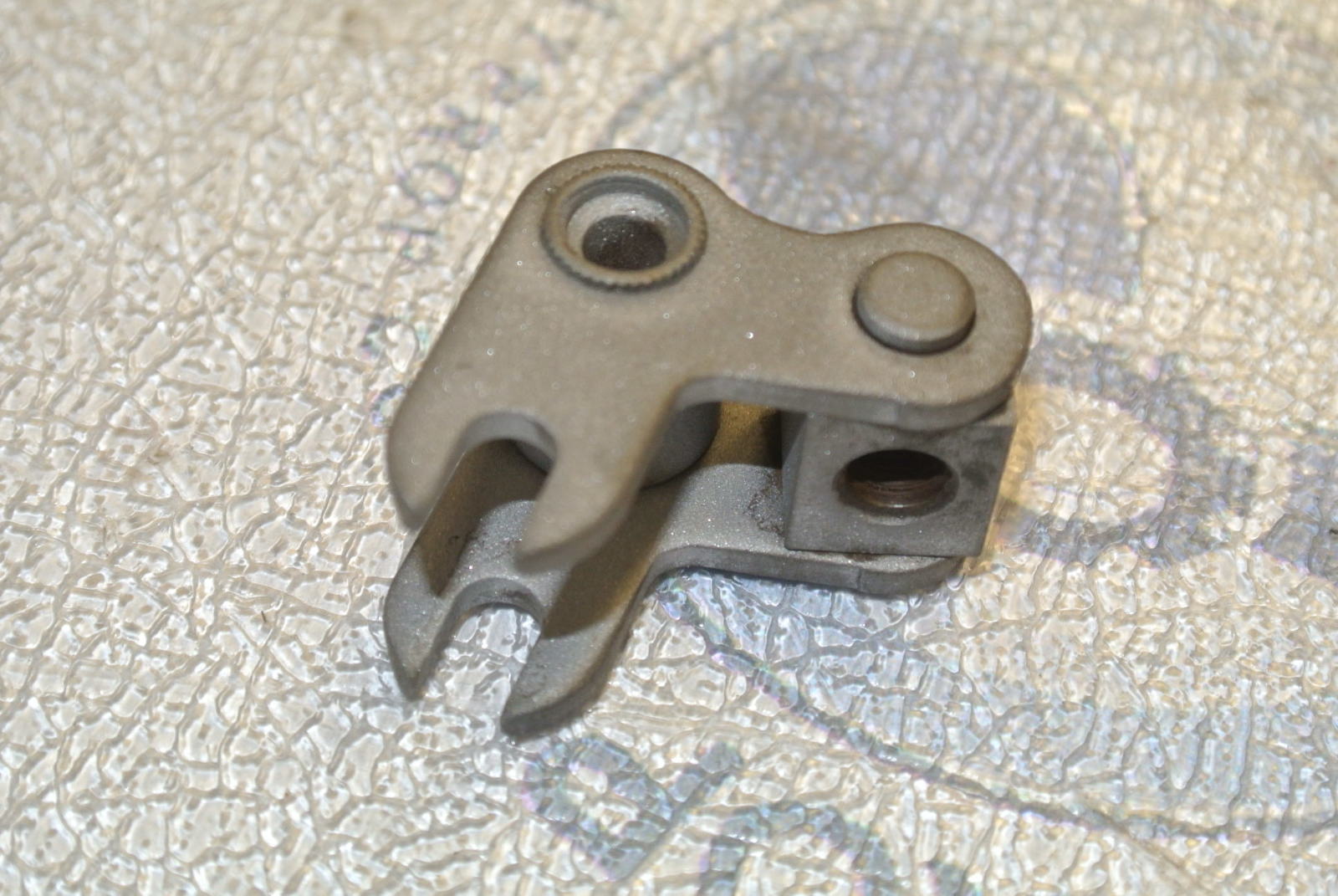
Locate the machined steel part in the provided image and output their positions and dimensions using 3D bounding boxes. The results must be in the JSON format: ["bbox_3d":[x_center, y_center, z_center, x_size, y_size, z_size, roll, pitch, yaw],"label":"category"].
[{"bbox_3d":[0.003,0.002,0.267,0.047,0.030,0.048,19,53,9],"label":"machined steel part"}]

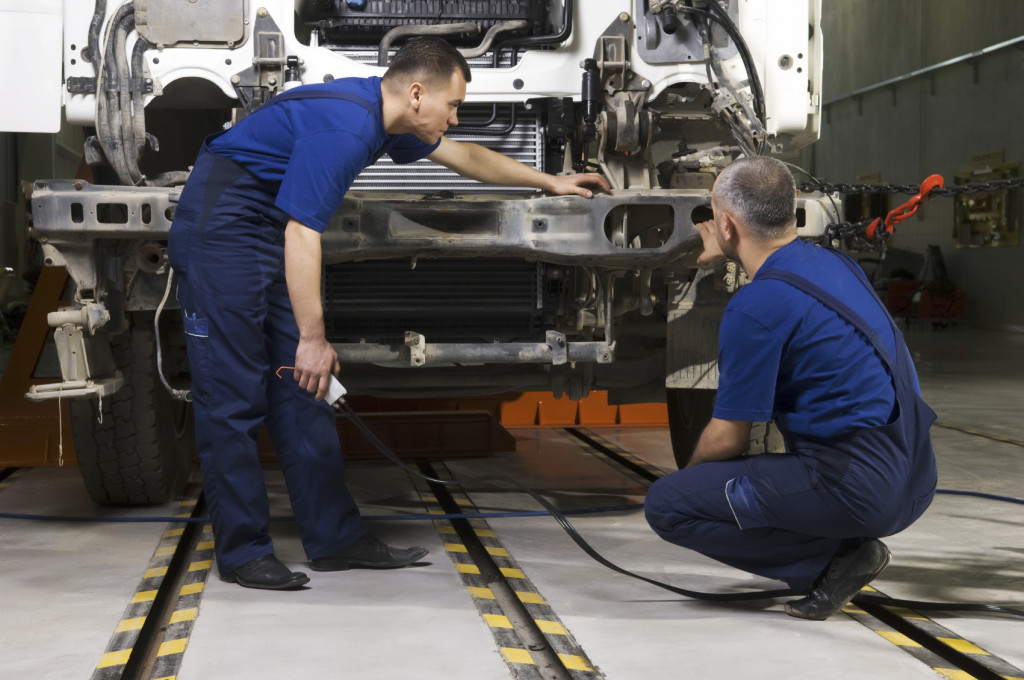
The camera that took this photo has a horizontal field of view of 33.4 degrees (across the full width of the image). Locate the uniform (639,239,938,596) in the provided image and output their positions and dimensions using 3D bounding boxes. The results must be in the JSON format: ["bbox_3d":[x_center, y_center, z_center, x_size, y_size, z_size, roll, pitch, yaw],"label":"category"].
[{"bbox_3d":[0.695,0.179,4.060,0.720,0.820,0.530,2,3,31],"label":"uniform"}]

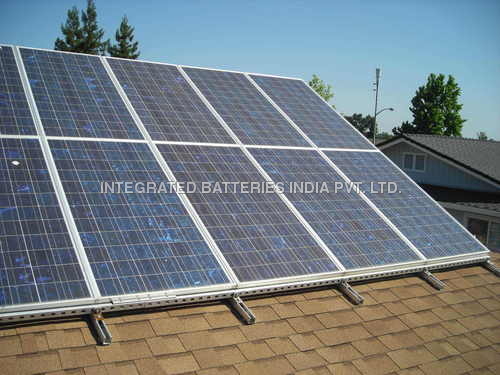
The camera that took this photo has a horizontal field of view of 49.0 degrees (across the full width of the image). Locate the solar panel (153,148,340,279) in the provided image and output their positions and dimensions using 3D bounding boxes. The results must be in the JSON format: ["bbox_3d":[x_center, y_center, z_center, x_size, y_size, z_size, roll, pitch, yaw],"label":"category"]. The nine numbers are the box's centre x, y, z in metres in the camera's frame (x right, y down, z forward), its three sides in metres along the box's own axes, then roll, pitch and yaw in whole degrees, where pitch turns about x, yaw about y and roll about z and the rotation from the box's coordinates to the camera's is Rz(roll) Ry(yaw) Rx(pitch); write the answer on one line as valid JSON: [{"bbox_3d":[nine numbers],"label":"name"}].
[{"bbox_3d":[-0.078,0.123,3.987,0.826,0.046,1.575,-1,36,-33],"label":"solar panel"}]

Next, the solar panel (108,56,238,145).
[{"bbox_3d":[-0.767,-0.807,5.064,0.826,0.046,1.575,0,36,-32],"label":"solar panel"}]

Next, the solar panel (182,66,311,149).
[{"bbox_3d":[-0.065,-0.814,5.512,0.826,0.046,1.575,0,36,-32],"label":"solar panel"}]

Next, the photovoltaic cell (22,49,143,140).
[{"bbox_3d":[-1.454,-0.794,4.616,0.826,0.046,1.575,0,36,-32],"label":"photovoltaic cell"}]

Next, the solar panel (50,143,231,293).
[{"bbox_3d":[-0.782,0.129,3.539,0.826,0.046,1.575,-1,36,-33],"label":"solar panel"}]

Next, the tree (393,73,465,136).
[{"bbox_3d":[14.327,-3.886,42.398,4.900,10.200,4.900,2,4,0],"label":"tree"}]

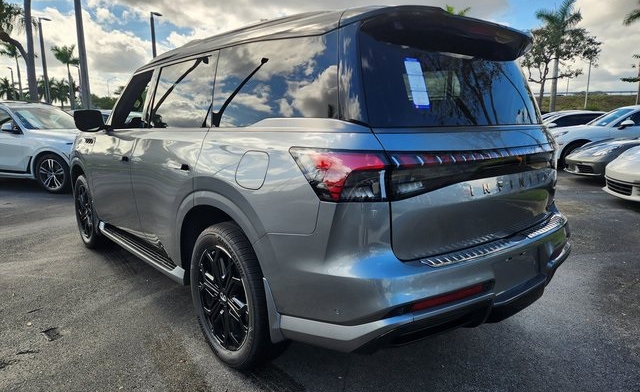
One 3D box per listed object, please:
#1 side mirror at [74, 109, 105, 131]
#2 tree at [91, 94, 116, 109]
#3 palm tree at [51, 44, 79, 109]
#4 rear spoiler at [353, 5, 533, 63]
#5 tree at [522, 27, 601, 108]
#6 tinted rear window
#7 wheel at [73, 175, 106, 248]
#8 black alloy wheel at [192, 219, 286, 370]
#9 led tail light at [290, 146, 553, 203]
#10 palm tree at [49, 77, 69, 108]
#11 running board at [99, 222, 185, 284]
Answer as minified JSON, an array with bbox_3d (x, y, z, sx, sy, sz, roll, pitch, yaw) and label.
[{"bbox_3d":[-2.094,-0.671,3.823,0.260,0.210,0.160,-8,13,-40],"label":"side mirror"},{"bbox_3d":[-34.843,-13.538,68.742,4.800,5.700,4.800,0,10,0],"label":"tree"},{"bbox_3d":[-20.982,-8.808,35.039,2.500,8.000,2.500,0,10,0],"label":"palm tree"},{"bbox_3d":[0.735,-0.804,2.236,1.380,0.190,0.360,-8,13,-40],"label":"rear spoiler"},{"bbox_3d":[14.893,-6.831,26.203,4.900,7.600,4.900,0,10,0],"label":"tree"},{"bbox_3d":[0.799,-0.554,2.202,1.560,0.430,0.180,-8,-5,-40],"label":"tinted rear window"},{"bbox_3d":[-2.487,0.162,4.802,0.280,0.830,0.830,-8,13,-40],"label":"wheel"},{"bbox_3d":[-0.464,0.569,2.522,0.280,0.830,0.830,-8,13,-40],"label":"black alloy wheel"},{"bbox_3d":[0.797,-0.170,2.268,1.950,0.210,0.480,-8,13,-40],"label":"led tail light"},{"bbox_3d":[-31.196,-11.002,50.909,2.800,6.800,2.800,0,10,0],"label":"palm tree"},{"bbox_3d":[-1.470,0.395,3.582,0.210,0.100,2.050,-8,13,-40],"label":"running board"}]

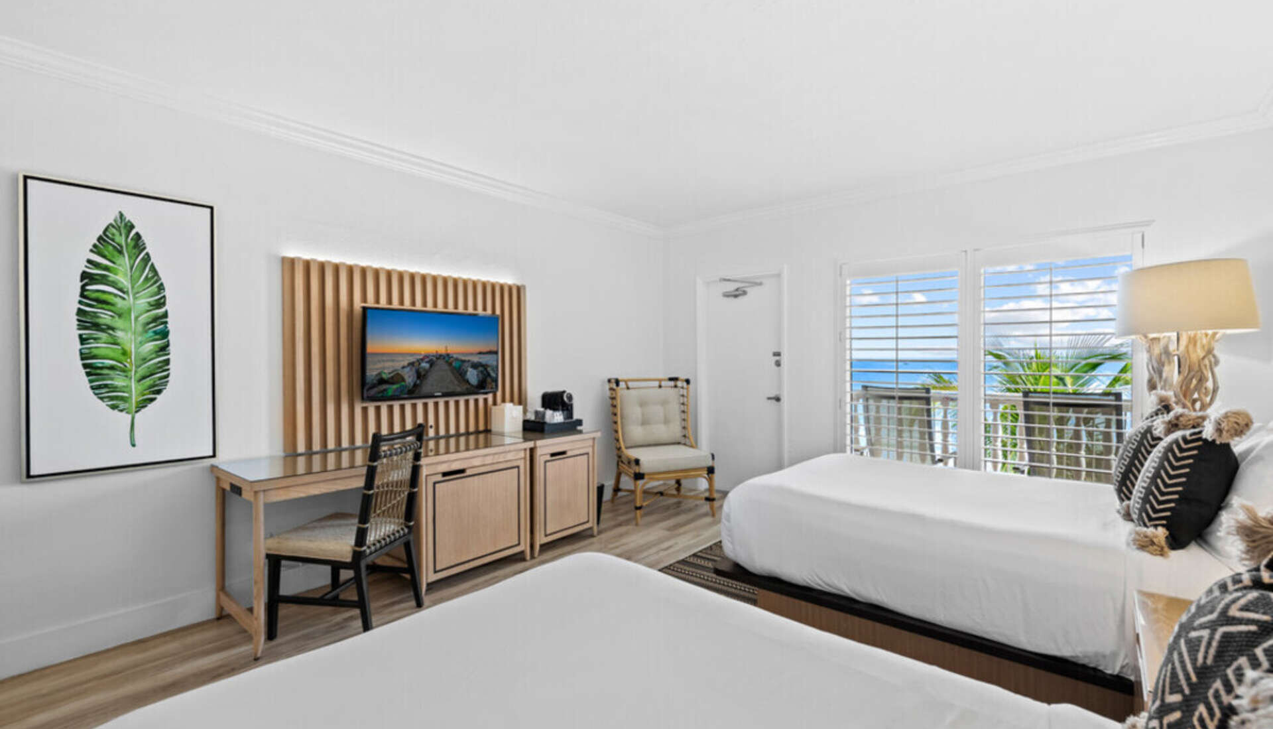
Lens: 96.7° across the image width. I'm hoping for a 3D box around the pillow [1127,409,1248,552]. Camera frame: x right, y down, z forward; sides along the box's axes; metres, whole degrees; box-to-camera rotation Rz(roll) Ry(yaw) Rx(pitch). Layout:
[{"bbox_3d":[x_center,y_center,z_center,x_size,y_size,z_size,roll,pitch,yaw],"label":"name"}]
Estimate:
[{"bbox_3d":[1.990,0.410,2.058,0.170,0.460,0.480,30,19,35],"label":"pillow"}]

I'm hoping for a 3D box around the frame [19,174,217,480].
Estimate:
[{"bbox_3d":[-2.301,-0.150,2.567,0.045,1.260,0.661,0,1,39],"label":"frame"}]

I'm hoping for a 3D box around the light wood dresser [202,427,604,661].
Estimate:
[{"bbox_3d":[-1.188,0.877,3.463,0.625,0.762,2.188,0,1,39],"label":"light wood dresser"}]

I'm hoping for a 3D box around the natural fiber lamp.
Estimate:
[{"bbox_3d":[2.872,0.049,2.948,0.530,1.120,0.530,0,1,39],"label":"natural fiber lamp"}]

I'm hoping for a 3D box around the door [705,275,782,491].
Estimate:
[{"bbox_3d":[0.975,0.220,5.230,0.775,2.030,0.050,0,1,39],"label":"door"}]

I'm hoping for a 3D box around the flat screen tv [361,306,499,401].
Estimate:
[{"bbox_3d":[-1.288,-0.068,3.684,0.055,0.544,0.955,0,1,39],"label":"flat screen tv"}]

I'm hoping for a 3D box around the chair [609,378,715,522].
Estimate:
[{"bbox_3d":[0.206,0.696,4.851,0.700,1.090,0.800,0,1,-18],"label":"chair"}]

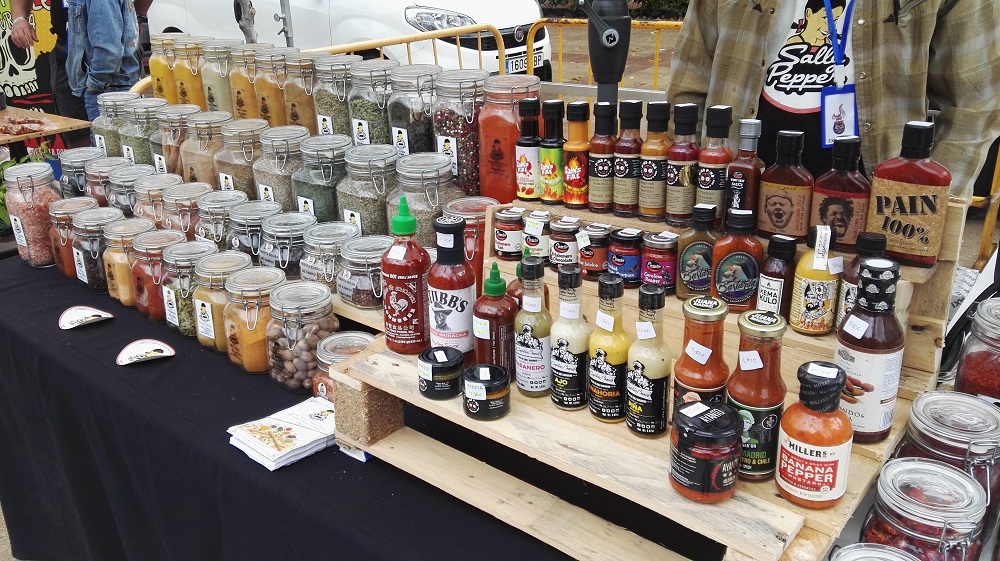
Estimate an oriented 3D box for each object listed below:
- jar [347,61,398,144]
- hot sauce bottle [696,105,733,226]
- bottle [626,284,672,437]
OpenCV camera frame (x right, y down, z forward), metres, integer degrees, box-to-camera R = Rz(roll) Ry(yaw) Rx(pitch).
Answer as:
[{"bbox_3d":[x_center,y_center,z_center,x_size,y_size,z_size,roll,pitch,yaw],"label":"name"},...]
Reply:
[{"bbox_3d":[-0.248,-0.327,1.509,0.112,0.235,0.112,11,21,32],"label":"jar"},{"bbox_3d":[0.307,-0.156,1.048,0.046,0.176,0.046,15,23,41],"label":"hot sauce bottle"},{"bbox_3d":[0.168,0.089,0.824,0.047,0.170,0.047,0,19,0],"label":"bottle"}]

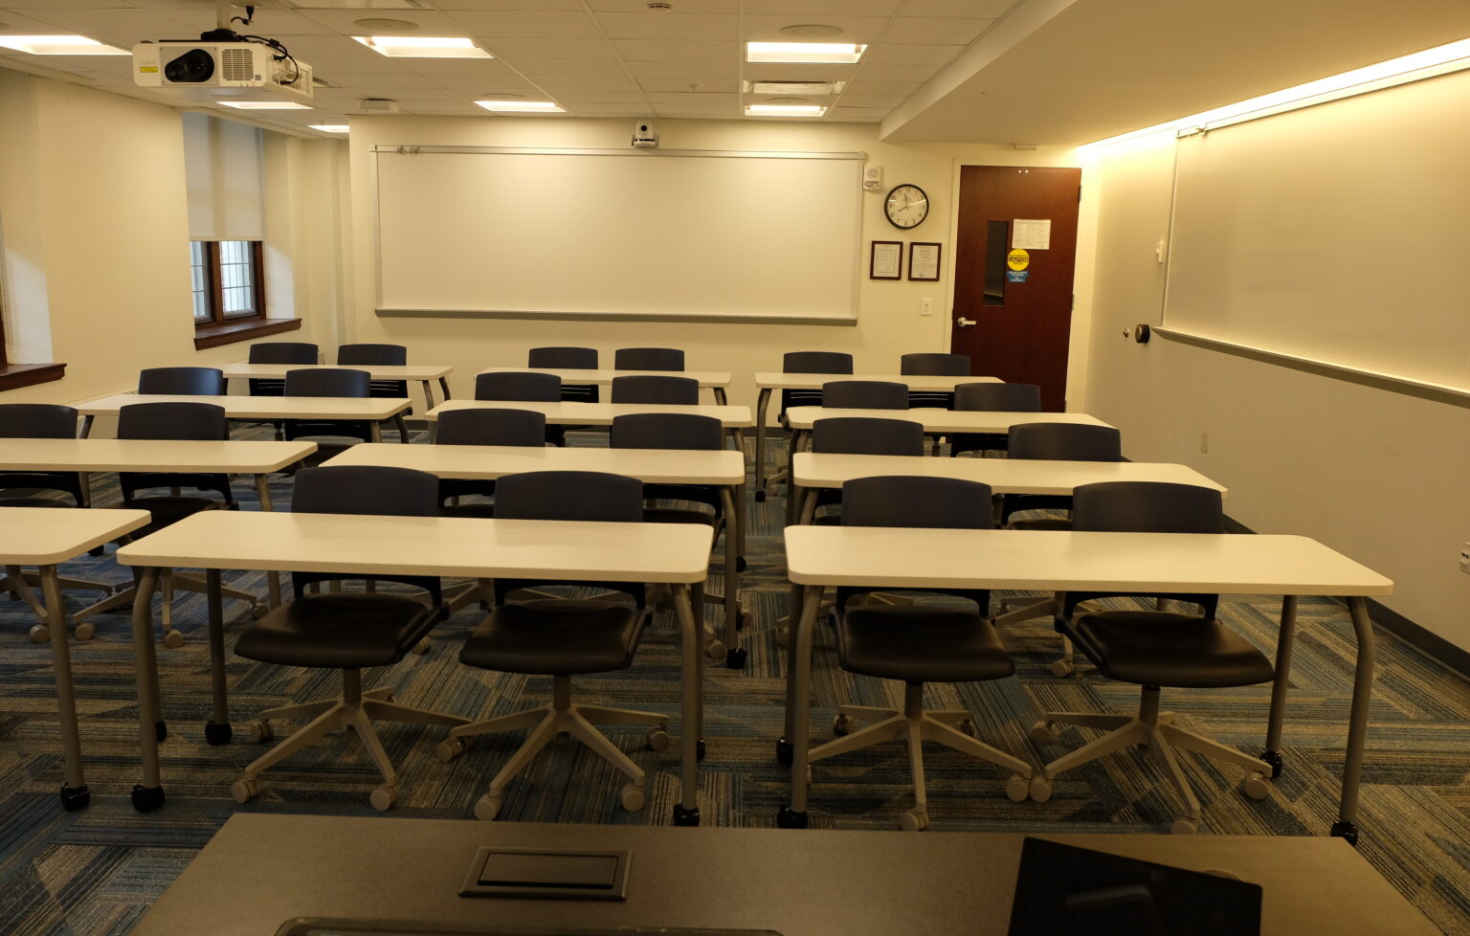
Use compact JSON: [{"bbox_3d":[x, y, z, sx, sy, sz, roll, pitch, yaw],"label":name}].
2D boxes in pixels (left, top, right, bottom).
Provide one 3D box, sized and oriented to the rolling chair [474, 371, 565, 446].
[{"bbox_3d":[-1.155,-0.039,5.609,0.640,0.850,0.620,2,12,4],"label":"rolling chair"}]

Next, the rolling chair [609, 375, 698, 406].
[{"bbox_3d":[-0.420,-0.010,5.575,0.660,0.855,0.660,1,12,0],"label":"rolling chair"}]

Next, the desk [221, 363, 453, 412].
[{"bbox_3d":[-2.512,-0.231,6.698,1.516,0.728,0.485,0,12,-4],"label":"desk"}]

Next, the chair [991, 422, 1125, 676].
[{"bbox_3d":[1.282,0.287,4.285,0.660,0.855,0.660,2,12,5],"label":"chair"}]

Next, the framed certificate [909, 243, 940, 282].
[{"bbox_3d":[1.470,-1.585,8.504,0.237,0.288,0.020,1,12,0],"label":"framed certificate"}]

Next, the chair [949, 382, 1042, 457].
[{"bbox_3d":[1.356,0.021,5.562,0.640,0.850,0.620,1,12,0],"label":"chair"}]

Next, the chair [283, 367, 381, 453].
[{"bbox_3d":[-2.142,-0.052,5.621,0.660,0.855,0.660,1,12,-1],"label":"chair"}]

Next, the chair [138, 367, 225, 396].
[{"bbox_3d":[-2.905,-0.063,5.557,0.640,0.850,0.620,3,12,7],"label":"chair"}]

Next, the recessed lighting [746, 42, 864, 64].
[{"bbox_3d":[0.338,-2.031,5.345,0.590,0.060,0.600,1,12,0],"label":"recessed lighting"}]

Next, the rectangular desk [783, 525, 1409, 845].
[{"bbox_3d":[0.896,0.592,3.076,1.524,0.730,0.490,1,12,1],"label":"rectangular desk"}]

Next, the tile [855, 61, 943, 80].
[{"bbox_3d":[0.862,-2.131,5.938,0.430,0.020,0.605,1,12,0],"label":"tile"}]

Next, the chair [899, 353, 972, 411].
[{"bbox_3d":[1.299,-0.278,7.022,0.640,0.850,0.620,1,12,0],"label":"chair"}]

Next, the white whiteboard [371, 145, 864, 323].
[{"bbox_3d":[-0.901,-1.785,8.480,3.714,1.296,0.070,1,12,0],"label":"white whiteboard"}]

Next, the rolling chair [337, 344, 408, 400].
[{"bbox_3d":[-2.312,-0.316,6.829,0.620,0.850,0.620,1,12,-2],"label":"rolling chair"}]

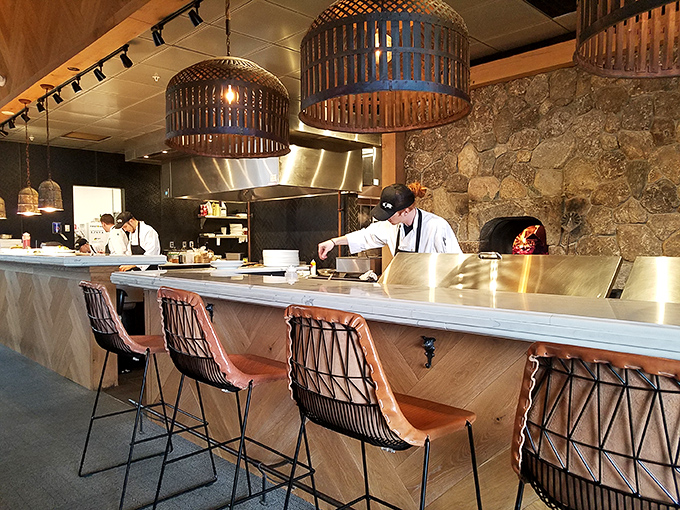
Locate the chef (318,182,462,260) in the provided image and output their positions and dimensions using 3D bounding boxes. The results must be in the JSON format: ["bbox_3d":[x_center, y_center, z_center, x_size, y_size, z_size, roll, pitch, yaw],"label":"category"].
[{"bbox_3d":[0.367,0.313,3.293,0.850,1.510,0.550,1,3,44],"label":"chef"}]

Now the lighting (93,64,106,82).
[{"bbox_3d":[-2.220,-1.675,4.713,0.075,0.150,0.115,1,3,44],"label":"lighting"}]

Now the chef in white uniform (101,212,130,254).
[{"bbox_3d":[-2.778,0.243,6.314,0.500,1.511,0.500,0,2,25],"label":"chef in white uniform"}]

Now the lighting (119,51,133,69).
[{"bbox_3d":[-1.829,-1.667,4.355,0.075,0.150,0.115,1,3,44],"label":"lighting"}]

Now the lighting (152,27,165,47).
[{"bbox_3d":[-1.382,-1.656,3.889,0.075,0.150,0.115,1,3,44],"label":"lighting"}]

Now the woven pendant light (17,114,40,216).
[{"bbox_3d":[-3.724,-1.129,6.092,0.285,1.313,0.285,1,3,44],"label":"woven pendant light"}]

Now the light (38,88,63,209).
[{"bbox_3d":[-3.152,-1.143,5.537,0.280,1.340,0.280,1,3,44],"label":"light"}]

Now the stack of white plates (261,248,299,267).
[{"bbox_3d":[-0.482,0.026,4.150,0.288,0.128,0.288,1,2,44],"label":"stack of white plates"}]

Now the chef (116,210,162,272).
[{"bbox_3d":[-2.133,0.274,5.514,0.500,1.489,0.550,-2,3,-40],"label":"chef"}]

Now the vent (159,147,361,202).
[{"bbox_3d":[-1.518,-1.531,9.999,3.390,0.713,1.980,1,3,44],"label":"vent"}]

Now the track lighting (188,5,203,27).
[{"bbox_3d":[-0.994,-1.648,3.513,0.075,0.150,0.115,1,3,44],"label":"track lighting"}]

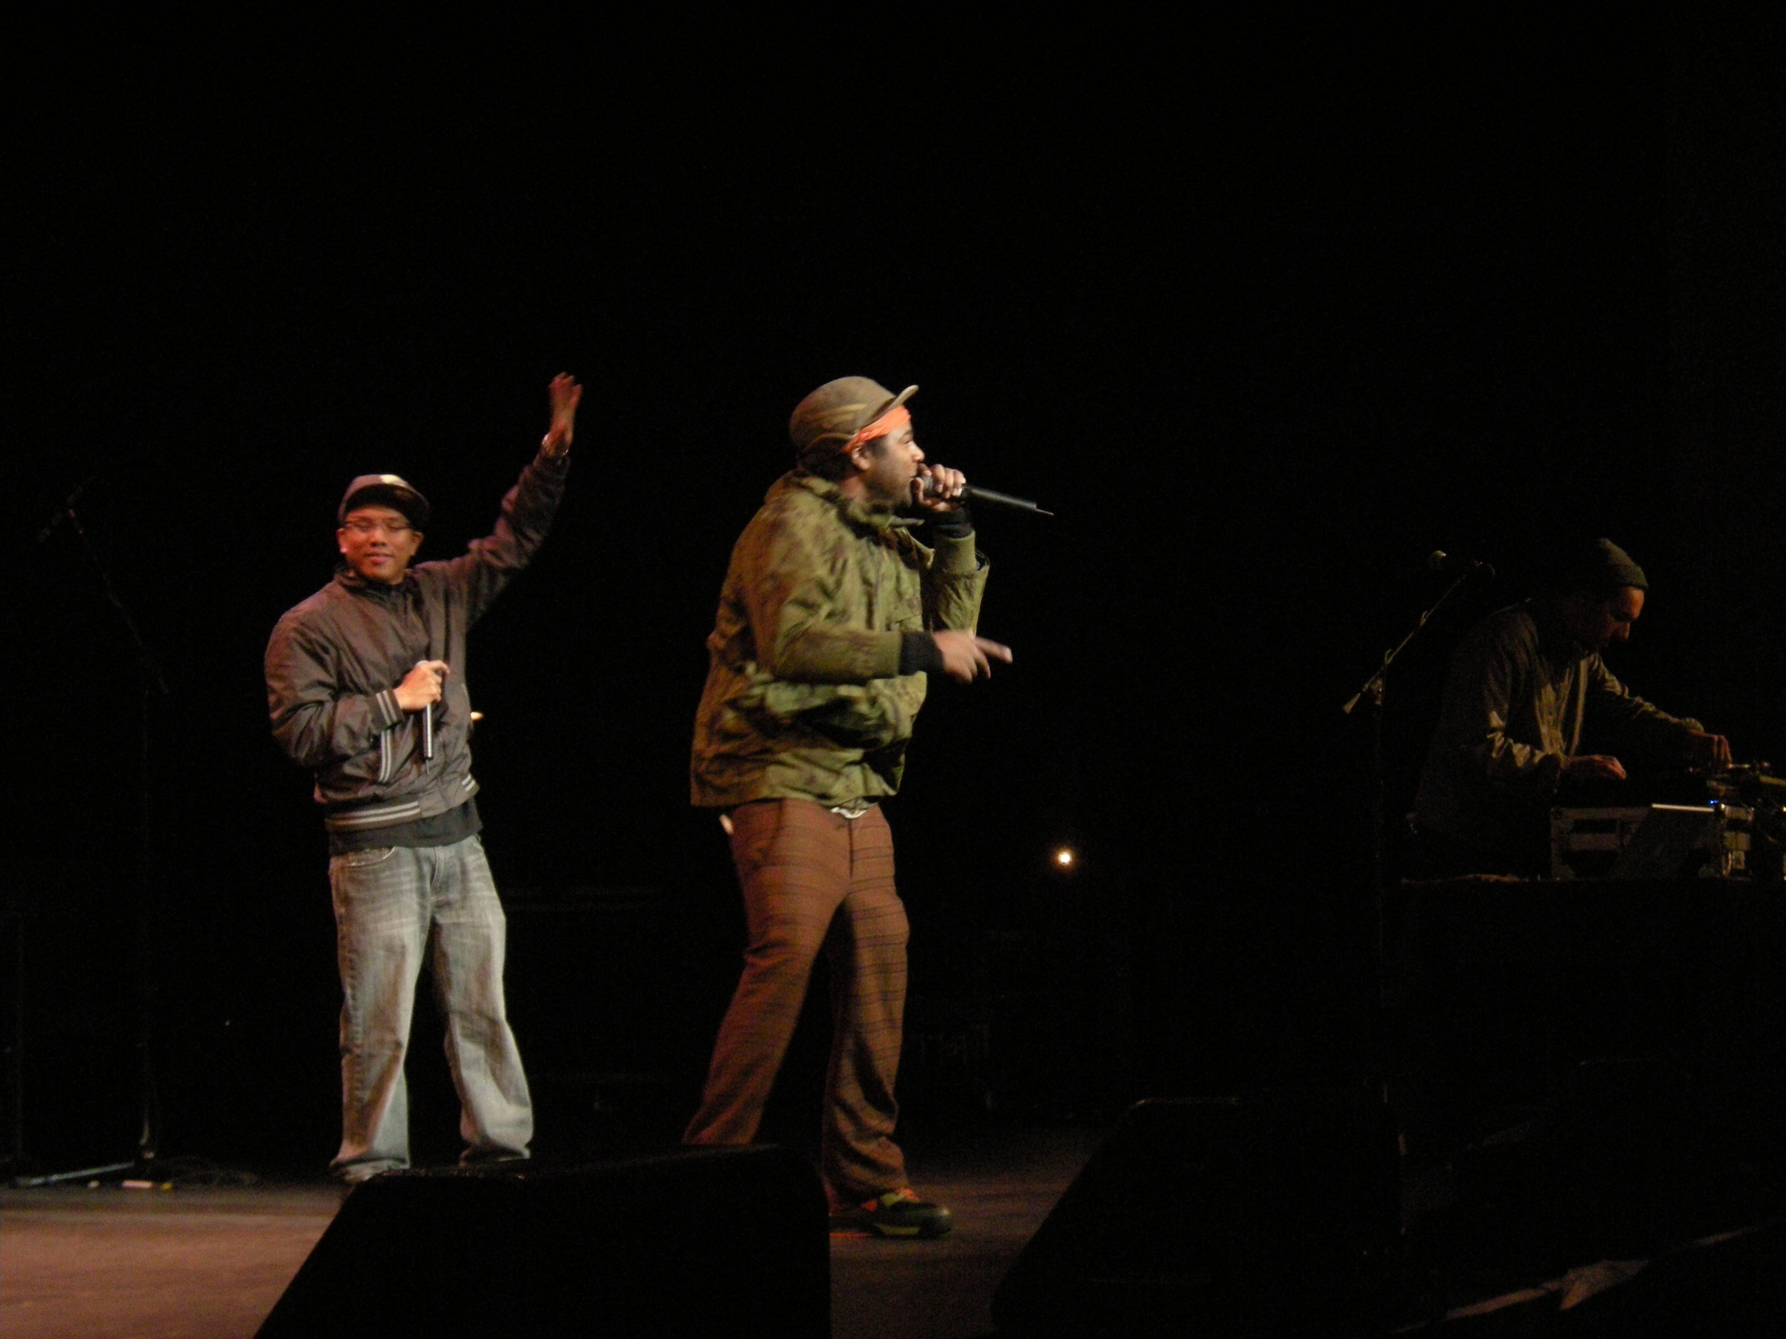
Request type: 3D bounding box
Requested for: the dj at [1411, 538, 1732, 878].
[{"bbox_3d":[1.737,0.475,10.291,0.740,1.625,0.580,-2,-4,28],"label":"dj"}]

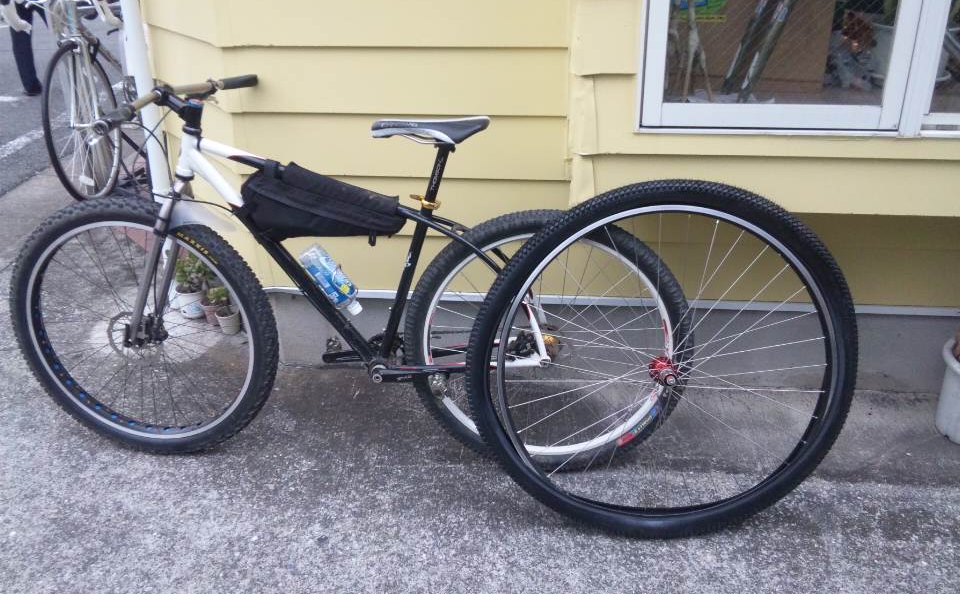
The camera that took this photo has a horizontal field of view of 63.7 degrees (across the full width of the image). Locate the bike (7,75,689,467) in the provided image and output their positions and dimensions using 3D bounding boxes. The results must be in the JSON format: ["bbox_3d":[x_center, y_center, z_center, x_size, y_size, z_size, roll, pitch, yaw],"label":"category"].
[{"bbox_3d":[-0.368,-0.007,1.982,1.820,1.000,0.780,2,22,4],"label":"bike"}]

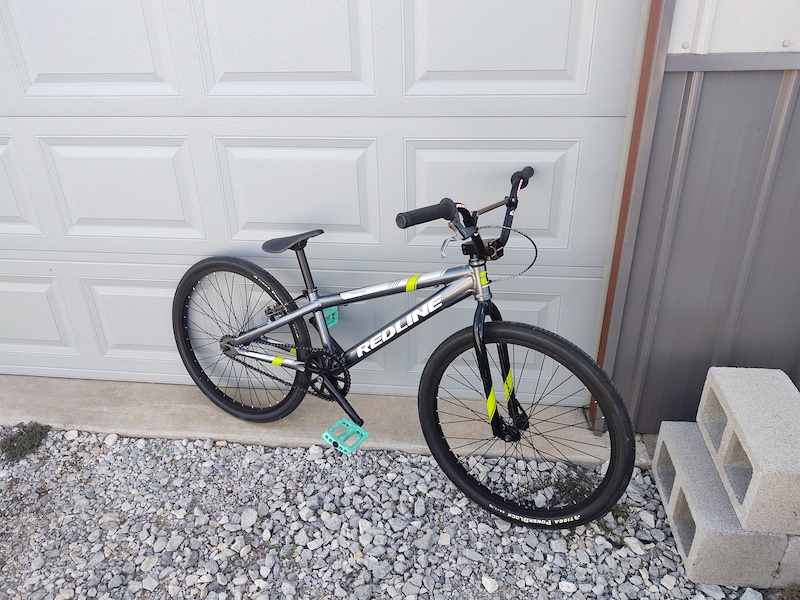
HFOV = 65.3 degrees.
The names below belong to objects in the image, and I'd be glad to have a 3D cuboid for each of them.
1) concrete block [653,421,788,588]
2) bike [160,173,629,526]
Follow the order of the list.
[{"bbox_3d":[0.859,0.545,1.720,0.194,0.192,0.397,2,29,6],"label":"concrete block"},{"bbox_3d":[-0.106,0.085,1.815,1.570,0.920,0.700,13,23,26],"label":"bike"}]

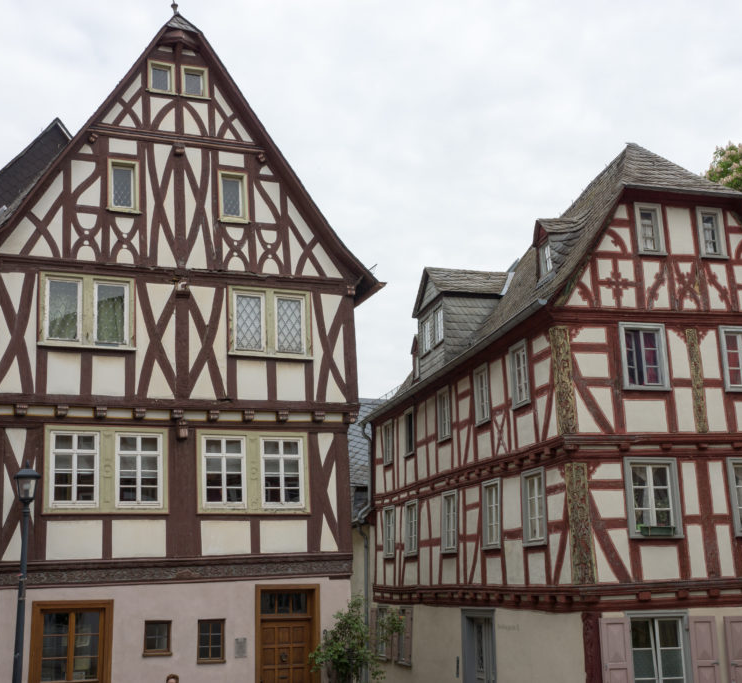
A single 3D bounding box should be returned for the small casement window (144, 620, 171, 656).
[{"bbox_3d":[-4.043,5.640,19.431,0.520,0.650,0.140,3,-14,-22],"label":"small casement window"}]

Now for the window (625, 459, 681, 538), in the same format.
[{"bbox_3d":[5.605,3.105,20.283,1.140,1.580,0.170,1,-14,-14],"label":"window"}]

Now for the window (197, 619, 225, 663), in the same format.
[{"bbox_3d":[-3.084,5.791,19.795,0.550,0.800,0.140,3,-14,-22],"label":"window"}]

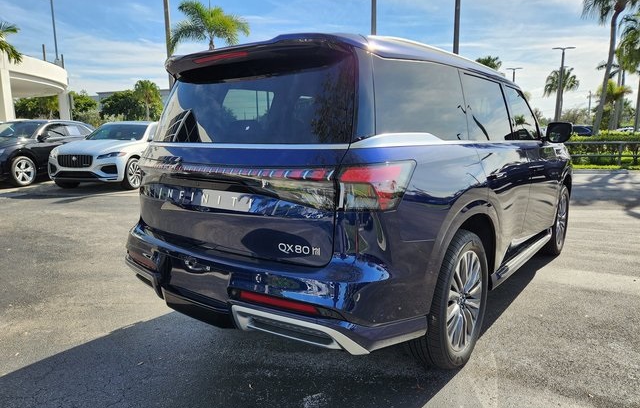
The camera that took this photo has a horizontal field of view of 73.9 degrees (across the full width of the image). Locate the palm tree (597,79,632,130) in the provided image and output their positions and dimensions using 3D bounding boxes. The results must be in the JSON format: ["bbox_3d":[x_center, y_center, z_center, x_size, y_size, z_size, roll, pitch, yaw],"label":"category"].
[{"bbox_3d":[21.510,-6.380,31.082,2.400,5.291,2.400,6,11,34],"label":"palm tree"}]

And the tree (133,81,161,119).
[{"bbox_3d":[-17.394,-8.903,43.024,2.800,6.776,2.800,-4,10,-21],"label":"tree"}]

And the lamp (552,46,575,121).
[{"bbox_3d":[20.933,-9.131,37.205,2.200,8.771,0.400,0,9,0],"label":"lamp"}]

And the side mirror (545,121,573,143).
[{"bbox_3d":[2.244,-0.677,3.987,0.240,0.200,0.180,7,12,38],"label":"side mirror"}]

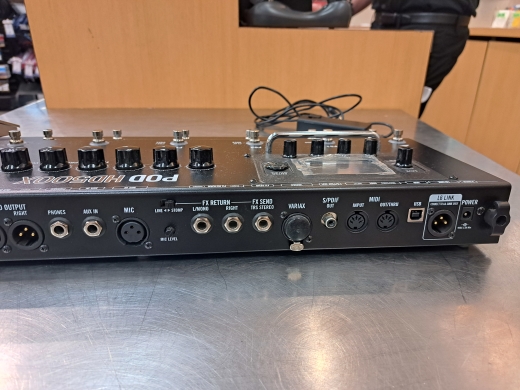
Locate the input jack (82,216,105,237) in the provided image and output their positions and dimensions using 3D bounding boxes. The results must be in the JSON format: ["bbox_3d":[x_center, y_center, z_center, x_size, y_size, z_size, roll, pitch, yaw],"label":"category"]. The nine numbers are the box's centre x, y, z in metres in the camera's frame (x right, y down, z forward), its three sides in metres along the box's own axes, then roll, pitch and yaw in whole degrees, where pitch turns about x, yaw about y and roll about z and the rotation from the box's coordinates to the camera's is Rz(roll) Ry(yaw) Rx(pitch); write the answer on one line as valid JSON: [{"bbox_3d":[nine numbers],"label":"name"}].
[{"bbox_3d":[-0.109,0.021,0.236,0.014,0.014,0.006,-1,17,-7],"label":"input jack"}]

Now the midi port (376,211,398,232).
[{"bbox_3d":[0.093,0.018,0.268,0.017,0.017,0.010,-1,18,-6],"label":"midi port"}]

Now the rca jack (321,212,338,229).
[{"bbox_3d":[0.050,0.018,0.256,0.011,0.011,0.009,-1,18,-6],"label":"rca jack"}]

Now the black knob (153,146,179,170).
[{"bbox_3d":[-0.075,-0.029,0.285,0.021,0.015,0.021,-1,22,-6],"label":"black knob"}]

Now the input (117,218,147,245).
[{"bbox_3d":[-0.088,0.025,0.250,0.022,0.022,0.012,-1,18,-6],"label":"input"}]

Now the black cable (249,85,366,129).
[{"bbox_3d":[0.095,-0.181,0.745,0.222,0.073,0.150,1,20,0],"label":"black cable"}]

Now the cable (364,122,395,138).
[{"bbox_3d":[0.213,-0.115,0.640,0.048,0.014,0.085,5,23,10],"label":"cable"}]

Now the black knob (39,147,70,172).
[{"bbox_3d":[-0.155,-0.027,0.271,0.019,0.015,0.019,-1,21,-7],"label":"black knob"}]

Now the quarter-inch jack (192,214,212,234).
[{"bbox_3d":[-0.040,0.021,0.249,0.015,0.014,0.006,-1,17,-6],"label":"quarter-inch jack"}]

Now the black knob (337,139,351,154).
[{"bbox_3d":[0.080,-0.045,0.338,0.013,0.014,0.013,-1,21,-7],"label":"black knob"}]

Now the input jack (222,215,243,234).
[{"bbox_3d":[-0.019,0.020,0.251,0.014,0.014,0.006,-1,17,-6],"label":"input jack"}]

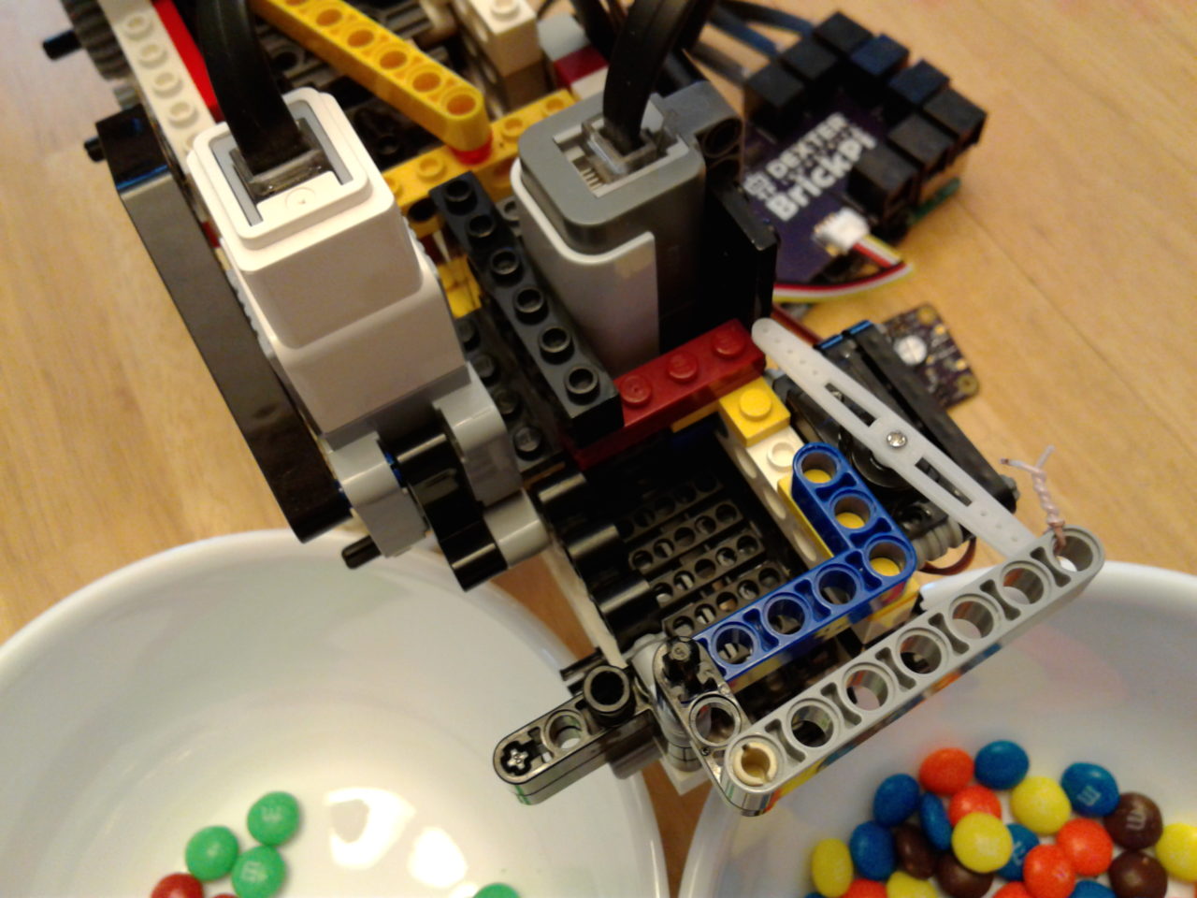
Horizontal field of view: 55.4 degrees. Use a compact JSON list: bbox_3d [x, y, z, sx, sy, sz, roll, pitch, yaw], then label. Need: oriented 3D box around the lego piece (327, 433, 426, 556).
[{"bbox_3d":[-0.033,0.005,0.169,0.007,0.022,0.013,-28,63,-9],"label":"lego piece"}]

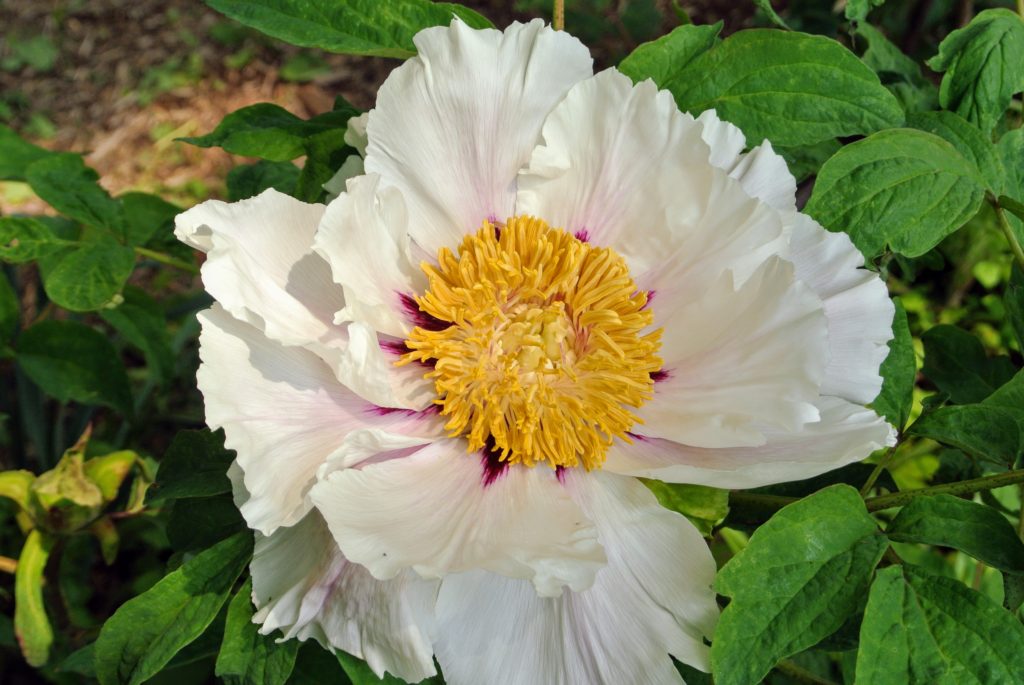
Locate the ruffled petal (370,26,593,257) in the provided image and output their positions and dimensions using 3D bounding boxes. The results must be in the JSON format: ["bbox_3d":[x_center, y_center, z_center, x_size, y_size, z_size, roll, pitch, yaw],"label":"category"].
[{"bbox_3d":[-0.009,-0.054,0.483,0.056,0.060,0.022,-7,6,-2],"label":"ruffled petal"}]

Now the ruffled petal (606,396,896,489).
[{"bbox_3d":[0.064,0.026,0.497,0.077,0.020,0.038,-4,38,4],"label":"ruffled petal"}]

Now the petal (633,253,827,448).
[{"bbox_3d":[0.057,0.004,0.488,0.056,0.050,0.022,-18,-9,29],"label":"petal"}]

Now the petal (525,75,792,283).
[{"bbox_3d":[0.039,-0.044,0.500,0.066,0.055,0.023,32,19,2],"label":"petal"}]

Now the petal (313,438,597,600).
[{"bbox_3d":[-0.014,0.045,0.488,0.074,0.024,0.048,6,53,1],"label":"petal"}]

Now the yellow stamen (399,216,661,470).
[{"bbox_3d":[0.004,0.000,0.480,0.066,0.032,0.063,0,78,0],"label":"yellow stamen"}]

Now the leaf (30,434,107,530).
[{"bbox_3d":[-0.142,0.045,0.590,0.024,0.027,0.022,3,24,-1],"label":"leaf"}]

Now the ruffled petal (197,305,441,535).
[{"bbox_3d":[-0.051,0.020,0.497,0.062,0.061,0.022,-16,-3,-22],"label":"ruffled petal"}]

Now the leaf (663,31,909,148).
[{"bbox_3d":[0.078,-0.073,0.530,0.066,0.014,0.036,3,53,3],"label":"leaf"}]

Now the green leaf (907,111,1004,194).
[{"bbox_3d":[0.128,-0.055,0.535,0.038,0.012,0.026,34,66,25],"label":"green leaf"}]

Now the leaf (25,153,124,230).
[{"bbox_3d":[-0.161,-0.056,0.680,0.042,0.010,0.026,34,59,15],"label":"leaf"}]

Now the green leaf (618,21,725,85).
[{"bbox_3d":[0.045,-0.082,0.535,0.030,0.012,0.026,29,58,20],"label":"green leaf"}]

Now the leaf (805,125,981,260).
[{"bbox_3d":[0.116,-0.045,0.560,0.053,0.013,0.038,-11,67,-5],"label":"leaf"}]

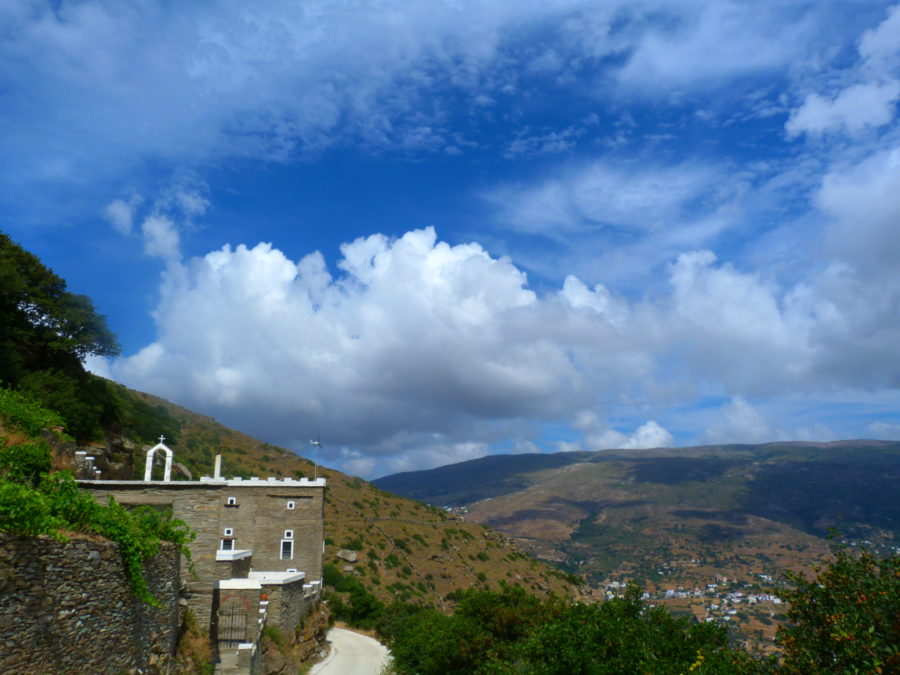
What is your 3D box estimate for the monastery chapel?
[{"bbox_3d":[-12.660,9.717,32.880,12.612,9.100,9.500,0,-12,2],"label":"monastery chapel"}]

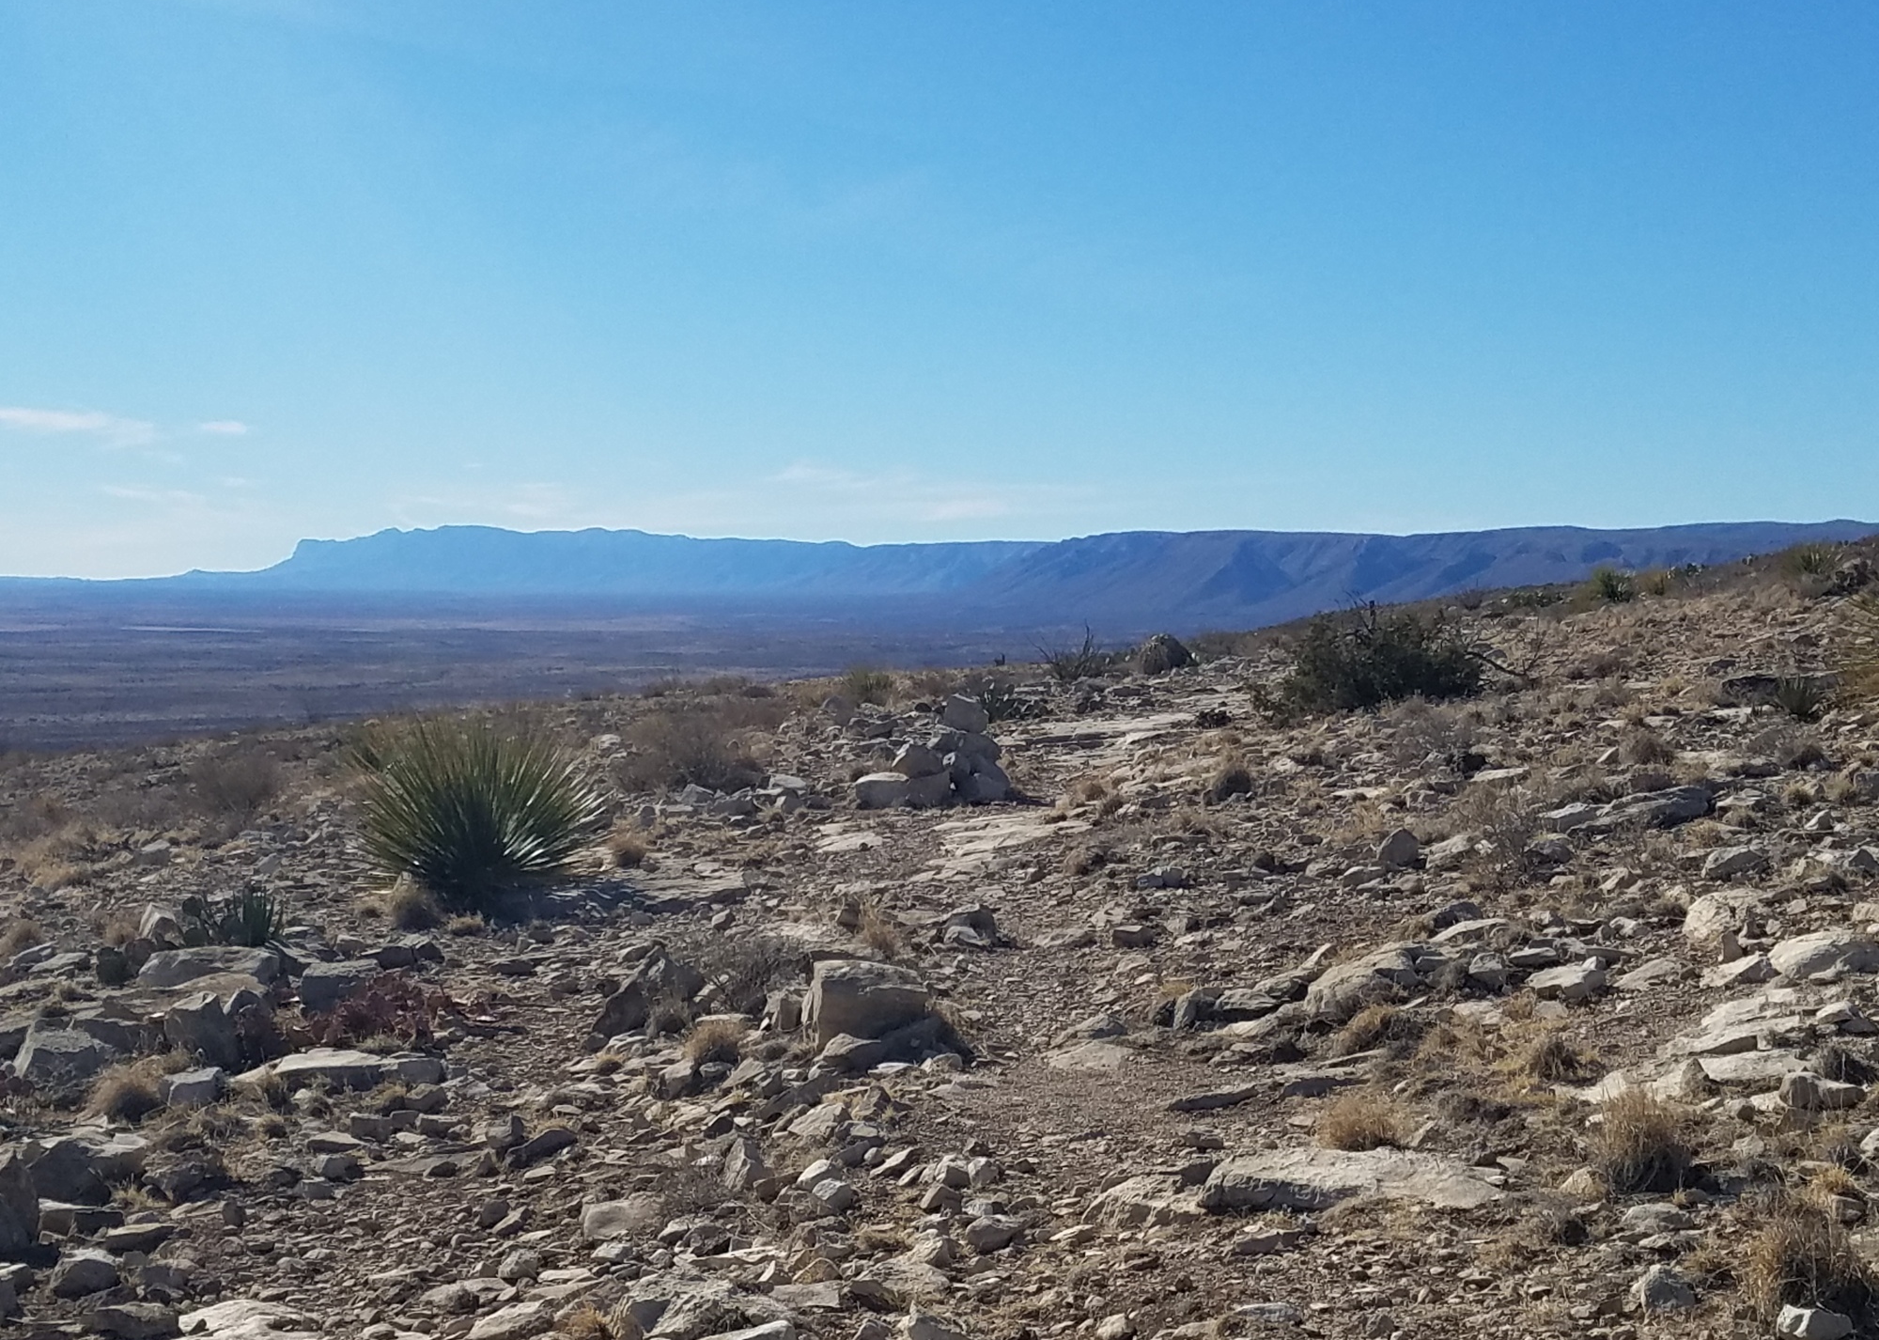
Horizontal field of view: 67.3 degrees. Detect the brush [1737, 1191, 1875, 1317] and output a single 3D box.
[{"bbox_3d":[1.906,1.273,3.100,0.255,0.234,0.230,2,5,32],"label":"brush"}]

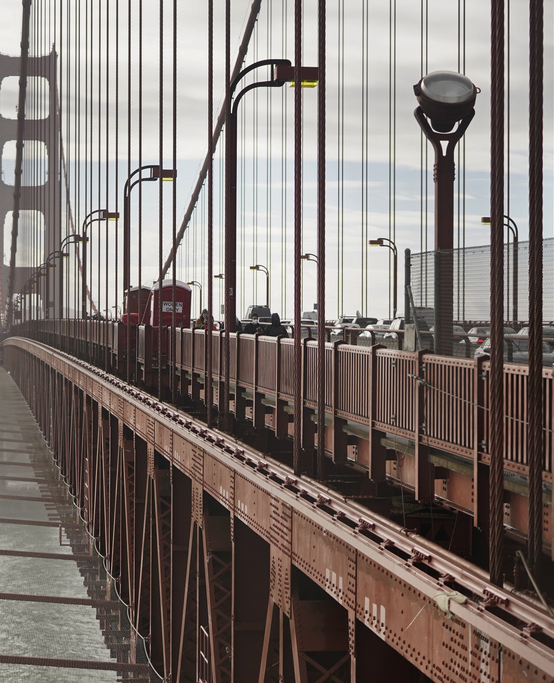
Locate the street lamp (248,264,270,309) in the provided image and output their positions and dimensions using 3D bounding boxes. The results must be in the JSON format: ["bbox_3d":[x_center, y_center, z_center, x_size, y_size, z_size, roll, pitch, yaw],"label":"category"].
[{"bbox_3d":[-1.942,-4.831,287.500,2.200,7.600,0.380,0,0,-7],"label":"street lamp"}]

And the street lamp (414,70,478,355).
[{"bbox_3d":[2.130,-1.081,32.000,0.780,4.650,0.720,0,0,-8],"label":"street lamp"}]

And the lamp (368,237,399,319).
[{"bbox_3d":[8.329,-4.248,198.000,2.200,7.600,0.380,0,0,-7],"label":"lamp"}]

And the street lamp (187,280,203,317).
[{"bbox_3d":[-12.211,-5.090,377.000,2.200,7.600,0.380,0,0,-7],"label":"street lamp"}]

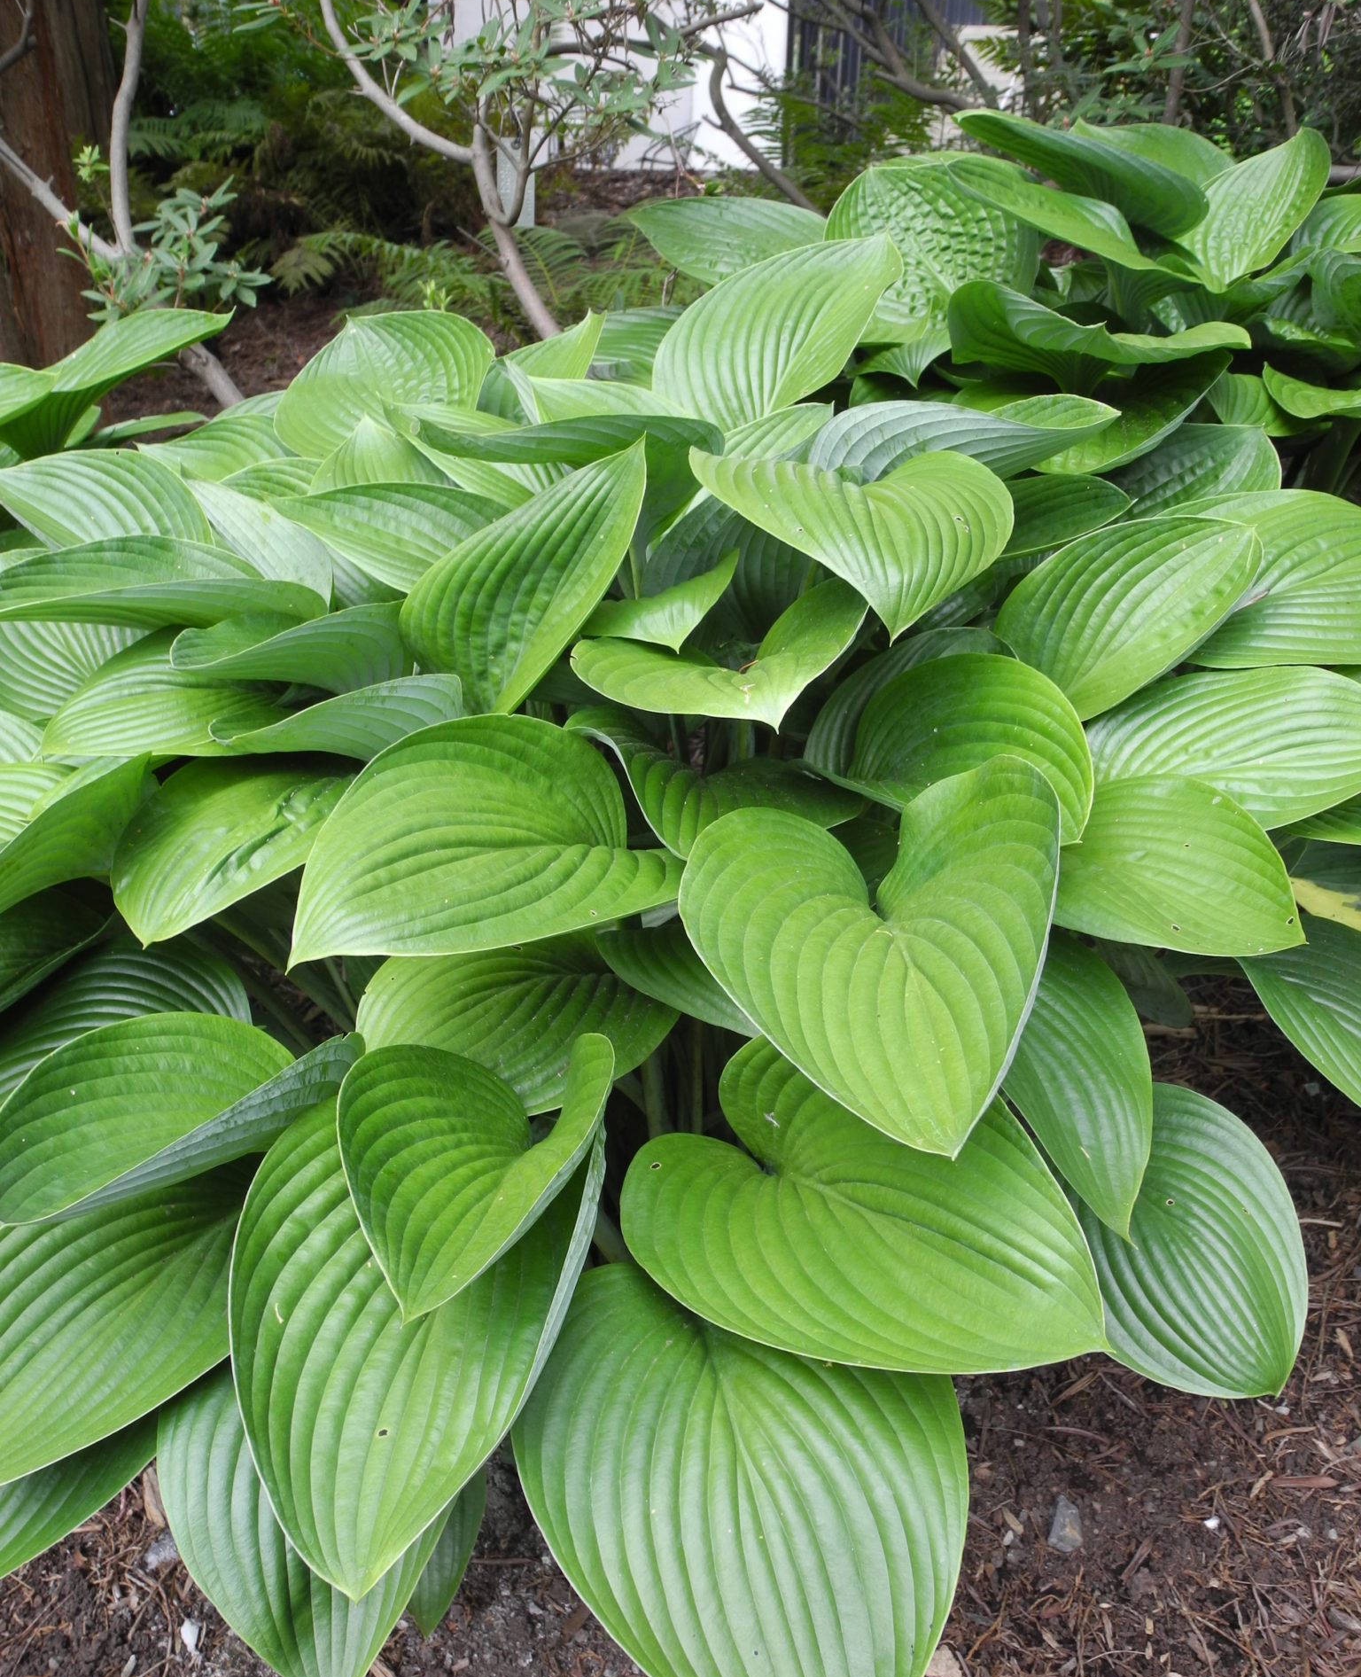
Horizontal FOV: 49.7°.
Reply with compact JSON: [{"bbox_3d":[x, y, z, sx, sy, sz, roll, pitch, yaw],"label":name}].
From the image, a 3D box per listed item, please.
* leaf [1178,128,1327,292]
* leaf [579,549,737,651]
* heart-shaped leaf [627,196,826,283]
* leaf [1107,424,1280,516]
[{"bbox_3d":[0.691,-0.756,1.751,0.133,0.255,0.060,29,-14,10],"label":"leaf"},{"bbox_3d":[-0.019,-0.188,1.176,0.143,0.050,0.147,-18,36,1],"label":"leaf"},{"bbox_3d":[0.067,-0.716,1.754,0.282,0.070,0.229,20,49,12],"label":"heart-shaped leaf"},{"bbox_3d":[0.508,-0.368,1.482,0.269,0.070,0.189,-31,49,-27],"label":"leaf"}]

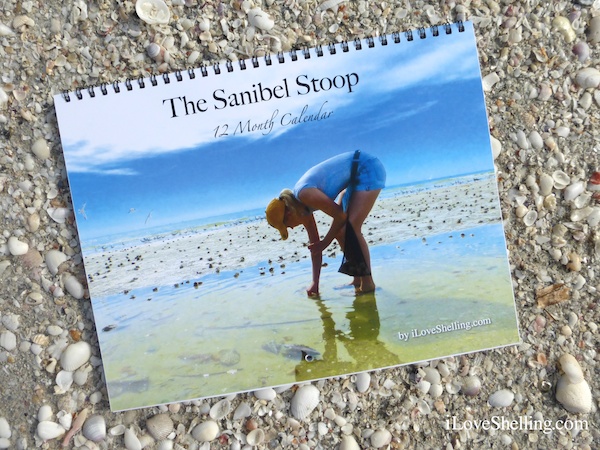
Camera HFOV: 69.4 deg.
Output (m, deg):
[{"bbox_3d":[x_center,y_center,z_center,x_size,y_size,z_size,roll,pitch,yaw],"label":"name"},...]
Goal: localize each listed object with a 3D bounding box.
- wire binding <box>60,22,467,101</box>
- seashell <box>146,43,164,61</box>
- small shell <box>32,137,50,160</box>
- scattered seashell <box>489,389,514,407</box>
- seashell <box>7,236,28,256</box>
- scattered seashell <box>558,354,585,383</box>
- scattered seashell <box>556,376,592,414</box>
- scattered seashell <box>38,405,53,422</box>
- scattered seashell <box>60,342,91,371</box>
[{"bbox_3d":[-0.024,-0.108,0.286,0.267,0.008,0.008,-10,92,1],"label":"wire binding"},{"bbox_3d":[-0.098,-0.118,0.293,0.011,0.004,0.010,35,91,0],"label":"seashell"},{"bbox_3d":[-0.175,-0.052,0.294,0.011,0.006,0.013,-29,91,1],"label":"small shell"},{"bbox_3d":[0.138,0.119,0.297,0.018,0.007,0.011,-15,92,1],"label":"scattered seashell"},{"bbox_3d":[-0.192,0.015,0.296,0.014,0.007,0.011,37,92,-1],"label":"seashell"},{"bbox_3d":[0.184,0.098,0.294,0.011,0.009,0.020,-30,91,1],"label":"scattered seashell"},{"bbox_3d":[0.184,0.114,0.290,0.023,0.009,0.023,5,91,0],"label":"scattered seashell"},{"bbox_3d":[-0.176,0.131,0.300,0.009,0.006,0.013,15,92,0],"label":"scattered seashell"},{"bbox_3d":[-0.153,0.090,0.297,0.024,0.010,0.017,-41,91,2],"label":"scattered seashell"}]

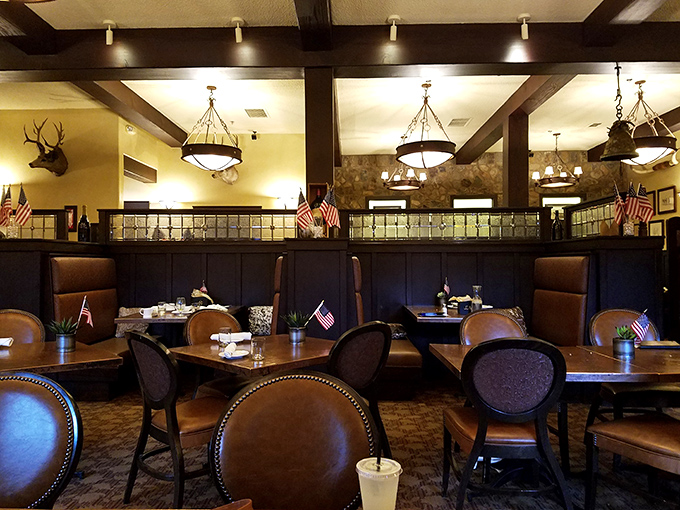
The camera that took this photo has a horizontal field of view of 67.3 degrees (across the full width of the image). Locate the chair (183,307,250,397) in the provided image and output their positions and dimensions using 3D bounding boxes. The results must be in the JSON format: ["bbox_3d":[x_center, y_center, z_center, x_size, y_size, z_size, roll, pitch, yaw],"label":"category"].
[{"bbox_3d":[-0.790,0.921,3.827,0.540,0.970,0.620,1,-2,-43],"label":"chair"}]

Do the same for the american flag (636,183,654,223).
[{"bbox_3d":[2.555,-0.431,4.271,0.160,0.318,0.090,0,-1,1],"label":"american flag"}]

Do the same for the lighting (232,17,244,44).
[{"bbox_3d":[-1.082,-2.407,5.460,0.130,0.278,0.140,0,-1,1],"label":"lighting"}]

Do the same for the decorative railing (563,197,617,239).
[{"bbox_3d":[2.738,-0.378,5.529,0.080,0.385,1.300,0,-1,1],"label":"decorative railing"}]

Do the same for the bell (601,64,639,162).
[{"bbox_3d":[3.049,-1.556,5.572,0.370,1.075,0.370,0,-1,1],"label":"bell"}]

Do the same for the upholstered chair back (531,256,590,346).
[{"bbox_3d":[2.385,0.483,5.493,0.120,0.900,1.370,0,-1,1],"label":"upholstered chair back"}]

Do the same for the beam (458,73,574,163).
[{"bbox_3d":[2.731,-2.223,8.577,0.310,0.260,5.900,0,-1,1],"label":"beam"}]

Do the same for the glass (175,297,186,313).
[{"bbox_3d":[-1.459,0.468,4.688,0.088,0.165,0.088,0,-1,1],"label":"glass"}]

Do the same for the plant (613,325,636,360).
[{"bbox_3d":[1.727,0.519,3.098,0.140,0.205,0.140,0,-1,1],"label":"plant"}]

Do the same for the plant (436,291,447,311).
[{"bbox_3d":[1.166,0.517,5.849,0.125,0.210,0.125,0,-1,1],"label":"plant"}]

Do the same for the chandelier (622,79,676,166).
[{"bbox_3d":[4.341,-1.888,7.329,0.840,1.226,0.840,0,-1,1],"label":"chandelier"}]

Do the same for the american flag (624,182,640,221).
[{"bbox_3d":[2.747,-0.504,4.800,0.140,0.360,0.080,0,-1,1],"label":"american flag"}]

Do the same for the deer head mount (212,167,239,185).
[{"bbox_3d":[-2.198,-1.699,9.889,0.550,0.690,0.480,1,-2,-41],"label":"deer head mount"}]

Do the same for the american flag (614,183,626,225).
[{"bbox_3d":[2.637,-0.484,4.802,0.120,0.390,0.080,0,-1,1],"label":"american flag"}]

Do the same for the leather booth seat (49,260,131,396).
[{"bbox_3d":[-2.476,0.744,5.673,0.689,1.416,1.400,0,-1,1],"label":"leather booth seat"}]

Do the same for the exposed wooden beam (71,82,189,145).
[{"bbox_3d":[-3.180,-2.261,7.975,0.285,0.260,3.900,0,-1,1],"label":"exposed wooden beam"}]

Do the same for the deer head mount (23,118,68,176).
[{"bbox_3d":[-4.756,-1.742,8.275,0.580,0.944,0.520,1,-1,-37],"label":"deer head mount"}]

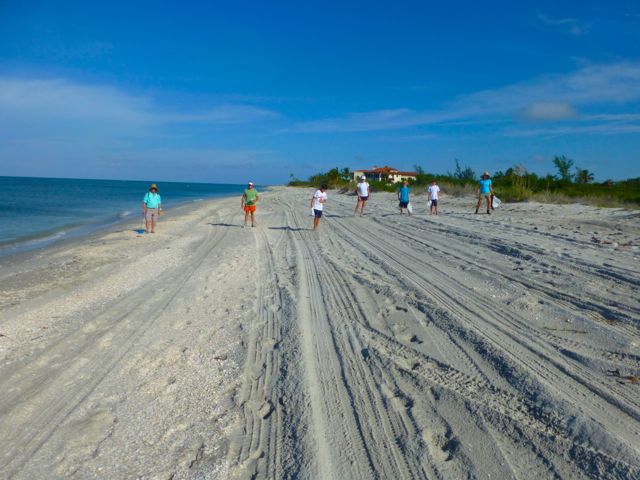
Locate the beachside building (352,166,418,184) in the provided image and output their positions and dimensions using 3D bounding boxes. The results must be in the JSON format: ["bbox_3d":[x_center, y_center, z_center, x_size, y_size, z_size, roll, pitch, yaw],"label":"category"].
[{"bbox_3d":[20.543,-19.423,140.431,20.000,7.277,14.000,4,7,15],"label":"beachside building"}]

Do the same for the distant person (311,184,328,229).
[{"bbox_3d":[-0.018,-1.134,15.608,0.520,1.620,0.420,-2,8,-30],"label":"distant person"}]

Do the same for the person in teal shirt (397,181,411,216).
[{"bbox_3d":[3.634,-1.772,19.080,0.500,1.500,0.350,3,7,5],"label":"person in teal shirt"}]

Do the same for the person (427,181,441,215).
[{"bbox_3d":[4.908,-1.819,19.104,0.480,1.480,0.340,3,7,7],"label":"person"}]

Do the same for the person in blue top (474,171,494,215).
[{"bbox_3d":[6.581,-1.866,17.751,0.680,1.700,0.400,3,7,10],"label":"person in blue top"}]

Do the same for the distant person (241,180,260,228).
[{"bbox_3d":[-2.676,-1.371,17.083,0.620,1.760,0.400,0,7,-16],"label":"distant person"}]

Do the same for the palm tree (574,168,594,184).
[{"bbox_3d":[36.889,-7.940,62.245,2.800,4.134,2.800,2,7,0],"label":"palm tree"}]

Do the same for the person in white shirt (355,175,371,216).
[{"bbox_3d":[1.777,-1.783,18.122,0.580,1.680,0.380,2,7,3],"label":"person in white shirt"}]

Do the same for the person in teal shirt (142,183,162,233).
[{"bbox_3d":[-6.102,-1.146,16.213,0.660,1.800,0.420,0,7,-15],"label":"person in teal shirt"}]

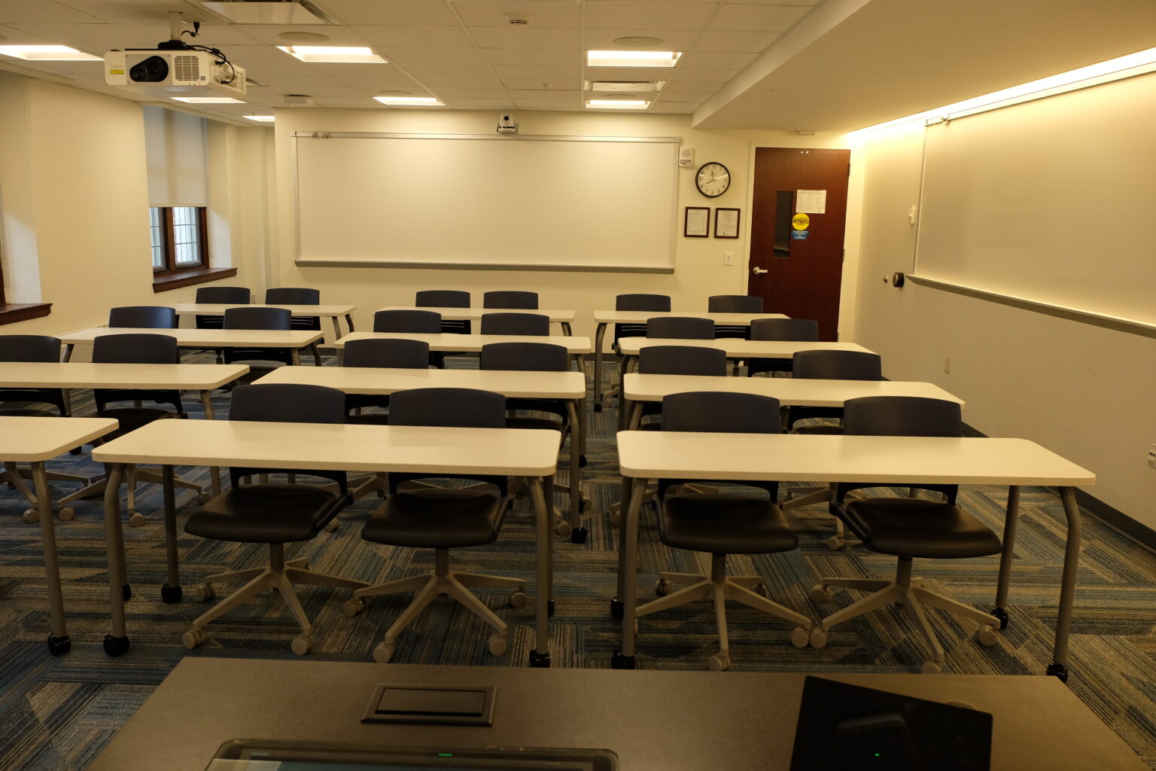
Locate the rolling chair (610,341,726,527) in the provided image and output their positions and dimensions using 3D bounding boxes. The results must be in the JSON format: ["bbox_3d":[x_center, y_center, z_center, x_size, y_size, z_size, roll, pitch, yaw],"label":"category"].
[{"bbox_3d":[0.523,0.258,4.357,0.650,0.860,0.650,1,12,0],"label":"rolling chair"}]

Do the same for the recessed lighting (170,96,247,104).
[{"bbox_3d":[-3.375,-2.582,7.817,0.600,0.050,0.590,1,12,0],"label":"recessed lighting"}]

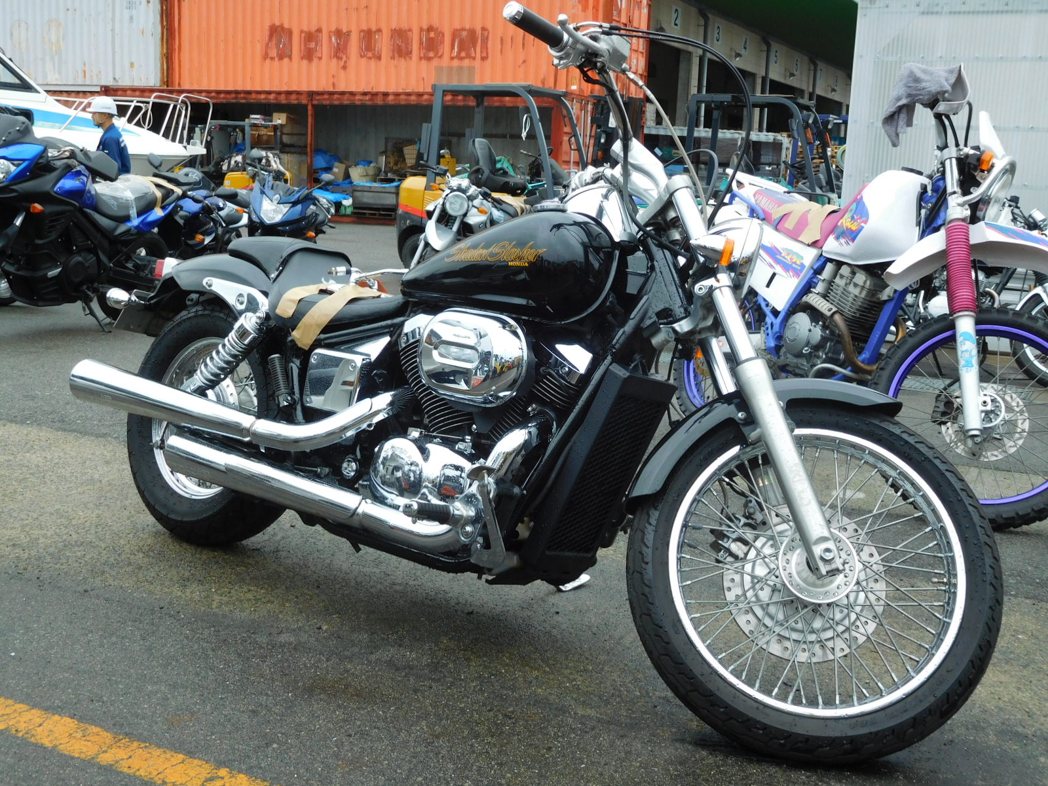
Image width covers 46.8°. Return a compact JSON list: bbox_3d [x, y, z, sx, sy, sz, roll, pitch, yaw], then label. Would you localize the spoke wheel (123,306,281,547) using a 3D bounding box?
[{"bbox_3d":[-0.777,0.067,3.080,0.636,0.636,0.160,10,0,37],"label":"spoke wheel"}]

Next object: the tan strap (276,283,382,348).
[{"bbox_3d":[-0.434,-0.181,2.818,0.250,0.185,0.240,10,0,37],"label":"tan strap"}]

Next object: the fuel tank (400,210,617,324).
[{"bbox_3d":[-0.003,-0.267,2.574,0.620,0.235,0.310,10,0,37],"label":"fuel tank"}]

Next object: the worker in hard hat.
[{"bbox_3d":[-3.982,-1.991,11.740,0.430,1.680,0.500,3,10,1],"label":"worker in hard hat"}]

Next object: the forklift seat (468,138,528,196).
[{"bbox_3d":[-0.292,-2.552,13.700,0.600,0.640,0.520,8,11,27],"label":"forklift seat"}]

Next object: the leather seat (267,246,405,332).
[{"bbox_3d":[-0.394,-0.233,2.833,0.420,0.205,0.270,10,0,37],"label":"leather seat"}]

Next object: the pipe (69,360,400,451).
[{"bbox_3d":[-0.727,0.014,2.822,1.070,0.190,0.160,10,0,37],"label":"pipe"}]

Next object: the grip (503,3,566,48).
[{"bbox_3d":[0.018,-0.618,2.040,0.130,0.034,0.034,16,-2,-43],"label":"grip"}]

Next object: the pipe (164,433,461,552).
[{"bbox_3d":[-0.496,0.213,2.603,0.900,0.120,0.110,10,0,37],"label":"pipe"}]

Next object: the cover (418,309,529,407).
[{"bbox_3d":[-0.096,-0.073,2.379,0.225,0.180,0.090,10,0,37],"label":"cover"}]

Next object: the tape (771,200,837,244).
[{"bbox_3d":[1.073,-0.629,4.517,0.230,0.180,0.340,11,5,-25],"label":"tape"}]

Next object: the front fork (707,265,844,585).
[{"bbox_3d":[0.448,0.086,2.237,0.080,0.586,0.290,-14,-22,-3],"label":"front fork"}]

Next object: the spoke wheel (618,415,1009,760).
[{"bbox_3d":[0.511,0.313,2.143,0.658,0.658,0.114,3,-22,4],"label":"spoke wheel"}]

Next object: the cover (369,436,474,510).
[{"bbox_3d":[-0.211,0.168,2.463,0.280,0.150,0.095,10,0,37],"label":"cover"}]

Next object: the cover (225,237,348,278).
[{"bbox_3d":[-0.619,-0.331,3.015,0.300,0.115,0.235,10,0,37],"label":"cover"}]

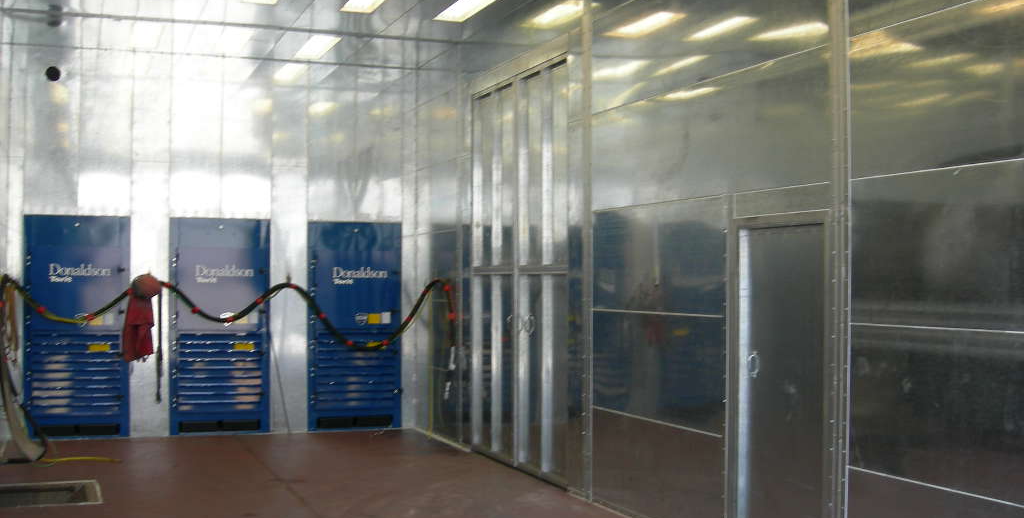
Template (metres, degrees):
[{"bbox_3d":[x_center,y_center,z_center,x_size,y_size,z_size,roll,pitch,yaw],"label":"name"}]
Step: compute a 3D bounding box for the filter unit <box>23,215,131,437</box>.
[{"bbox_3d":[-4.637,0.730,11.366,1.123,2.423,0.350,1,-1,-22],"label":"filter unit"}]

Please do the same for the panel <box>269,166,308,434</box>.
[{"bbox_3d":[-2.553,0.458,12.163,0.434,3.044,0.080,1,-1,-22],"label":"panel"}]

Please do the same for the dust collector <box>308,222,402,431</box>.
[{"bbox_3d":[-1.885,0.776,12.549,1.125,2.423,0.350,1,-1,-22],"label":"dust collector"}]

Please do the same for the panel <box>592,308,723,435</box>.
[{"bbox_3d":[1.020,0.753,7.470,0.080,0.759,1.883,1,-1,-22],"label":"panel"}]

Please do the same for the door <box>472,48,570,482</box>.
[{"bbox_3d":[0.025,0.131,9.830,0.120,3.590,2.307,1,-1,-22],"label":"door"}]

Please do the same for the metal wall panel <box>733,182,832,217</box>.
[{"bbox_3d":[1.572,-0.332,6.105,0.080,0.151,0.933,1,-1,-22],"label":"metal wall panel"}]

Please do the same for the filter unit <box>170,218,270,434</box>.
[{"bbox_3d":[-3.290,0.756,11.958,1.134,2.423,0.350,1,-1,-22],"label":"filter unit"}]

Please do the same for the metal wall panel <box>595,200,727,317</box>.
[{"bbox_3d":[1.023,-0.004,7.484,0.080,0.766,1.883,1,-1,-22],"label":"metal wall panel"}]

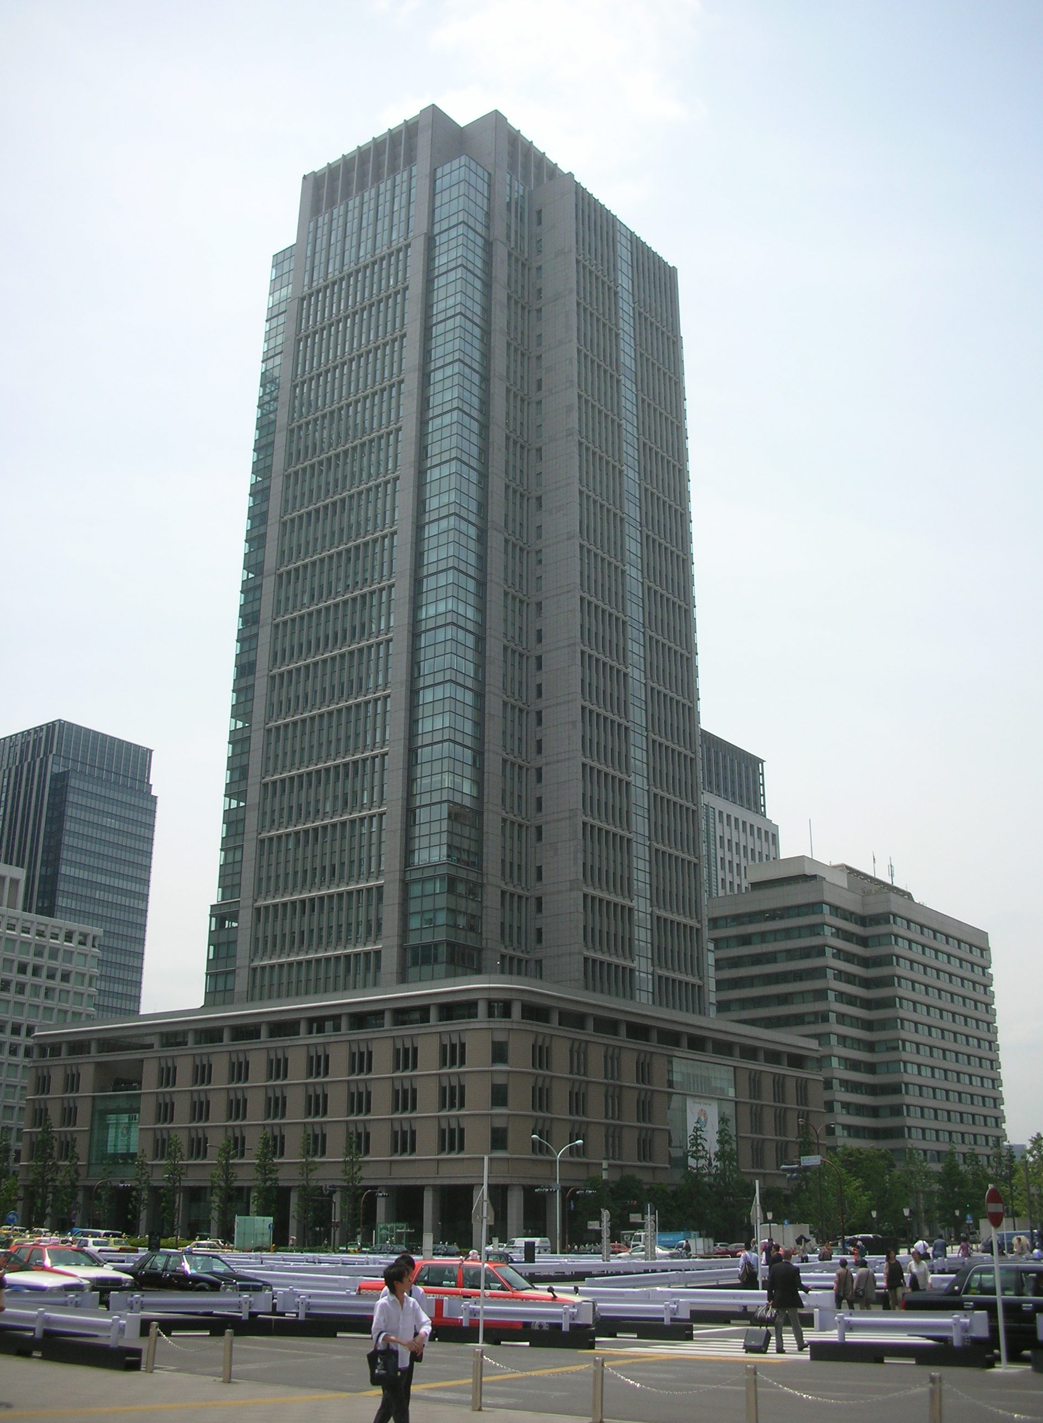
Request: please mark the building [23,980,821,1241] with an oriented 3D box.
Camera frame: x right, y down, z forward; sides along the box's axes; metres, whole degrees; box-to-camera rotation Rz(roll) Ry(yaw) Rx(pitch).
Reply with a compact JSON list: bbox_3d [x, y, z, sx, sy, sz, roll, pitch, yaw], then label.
[{"bbox_3d":[-13.934,66.902,226.220,98.500,32.000,85.100,-14,-24,35],"label":"building"}]

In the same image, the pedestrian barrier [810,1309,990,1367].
[{"bbox_3d":[5.562,9.187,21.122,0.300,0.810,3.100,19,-27,-42],"label":"pedestrian barrier"}]

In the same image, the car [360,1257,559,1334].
[{"bbox_3d":[-0.755,11.317,27.712,4.690,1.520,1.700,-5,-21,15],"label":"car"}]

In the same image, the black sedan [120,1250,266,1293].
[{"bbox_3d":[-8.259,14.244,36.054,4.650,1.470,1.700,-16,-25,37],"label":"black sedan"}]

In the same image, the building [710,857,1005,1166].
[{"bbox_3d":[66.479,72.813,297.742,44.000,70.000,78.000,-14,-24,35],"label":"building"}]

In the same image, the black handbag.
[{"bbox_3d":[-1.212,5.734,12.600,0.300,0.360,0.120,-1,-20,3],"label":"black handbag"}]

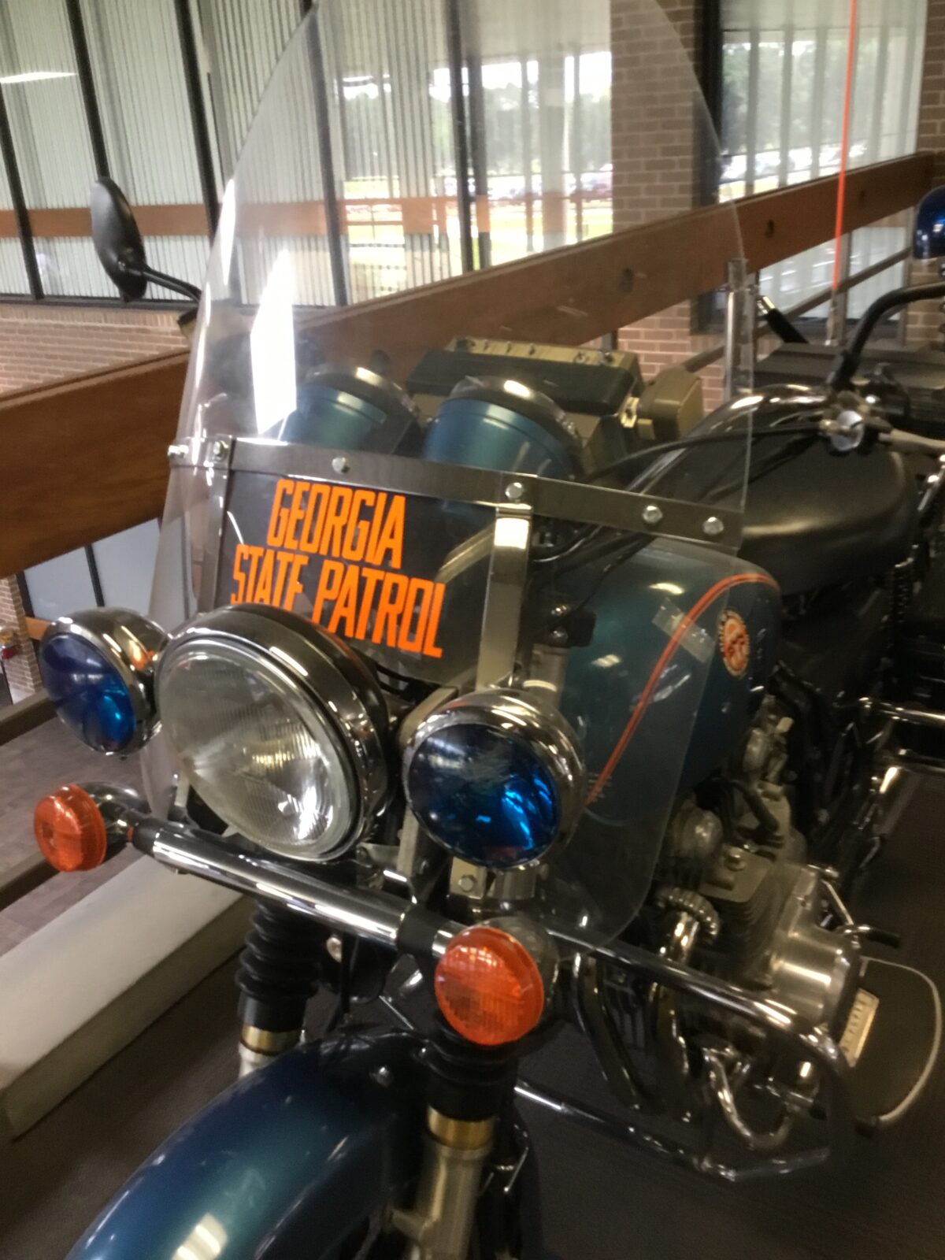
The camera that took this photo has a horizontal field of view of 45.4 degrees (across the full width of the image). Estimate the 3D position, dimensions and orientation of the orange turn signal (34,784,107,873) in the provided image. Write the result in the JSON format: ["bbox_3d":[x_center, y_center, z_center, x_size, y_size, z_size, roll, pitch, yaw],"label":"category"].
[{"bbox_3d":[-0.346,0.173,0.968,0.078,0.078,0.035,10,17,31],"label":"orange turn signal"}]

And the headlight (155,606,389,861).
[{"bbox_3d":[-0.133,0.067,0.866,0.204,0.204,0.130,10,30,31],"label":"headlight"}]

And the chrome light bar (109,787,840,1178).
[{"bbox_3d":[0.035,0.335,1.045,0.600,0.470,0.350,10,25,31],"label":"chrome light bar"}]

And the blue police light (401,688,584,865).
[{"bbox_3d":[0.022,0.093,0.770,0.124,0.124,0.098,8,26,28],"label":"blue police light"}]

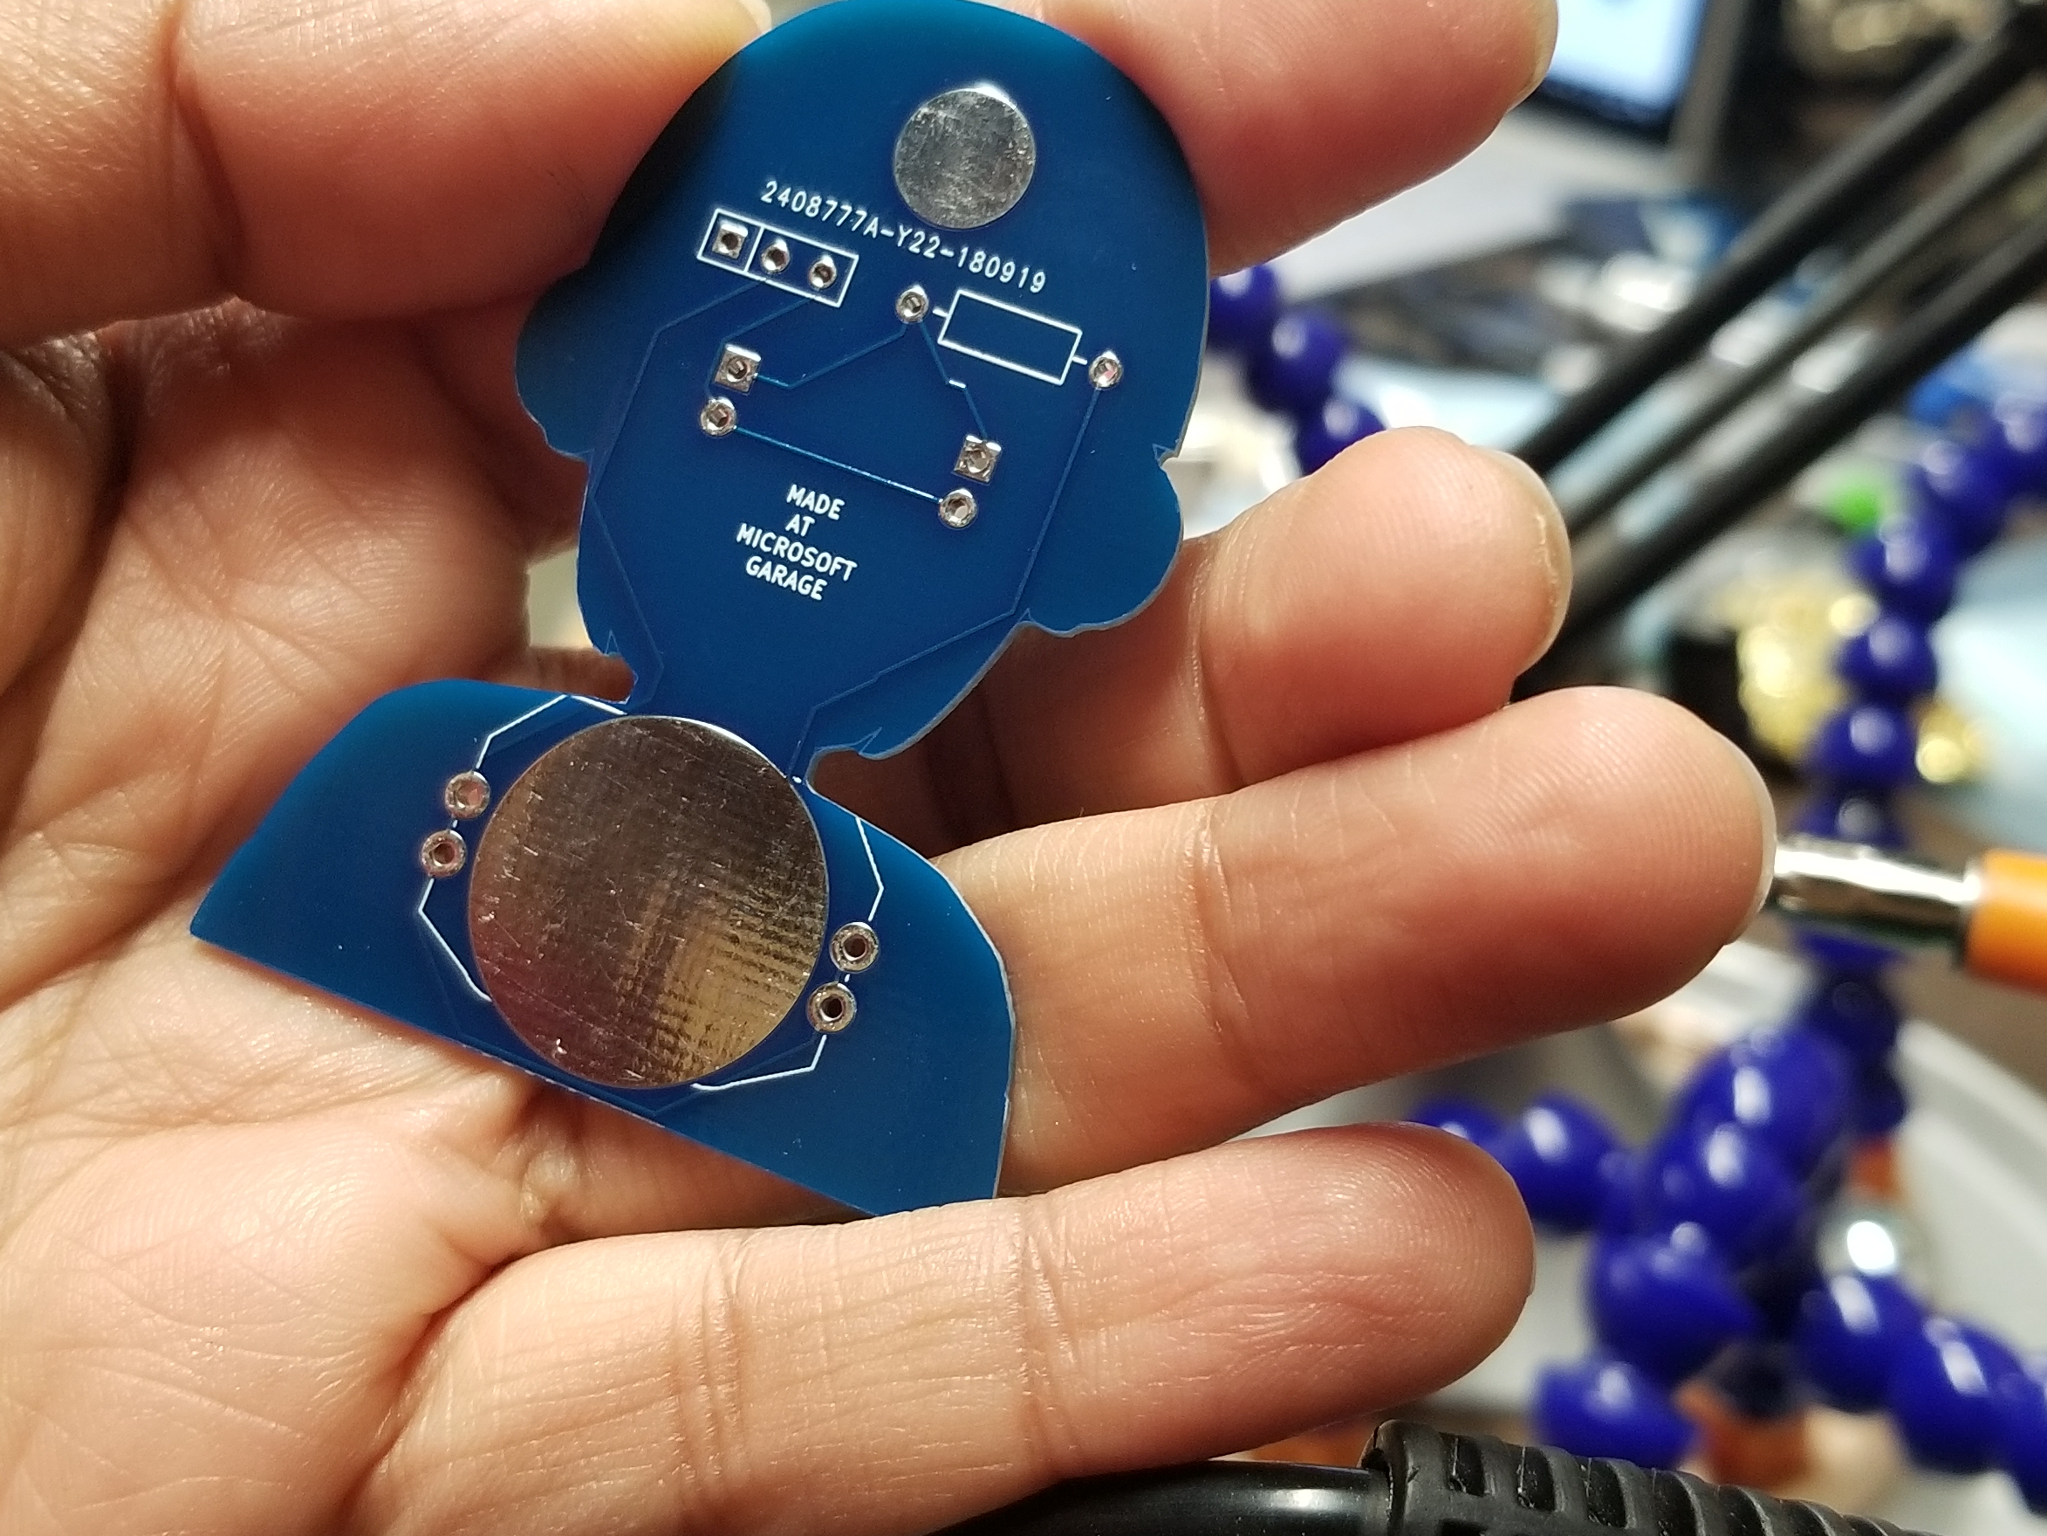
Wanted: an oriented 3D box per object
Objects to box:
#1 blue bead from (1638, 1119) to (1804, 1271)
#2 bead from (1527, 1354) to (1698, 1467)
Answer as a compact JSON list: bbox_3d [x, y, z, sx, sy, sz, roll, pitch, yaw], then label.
[{"bbox_3d":[0.078,0.048,0.172,0.018,0.016,0.018,7,38,0],"label":"blue bead"},{"bbox_3d":[0.067,0.074,0.175,0.018,0.016,0.018,7,38,0],"label":"bead"}]

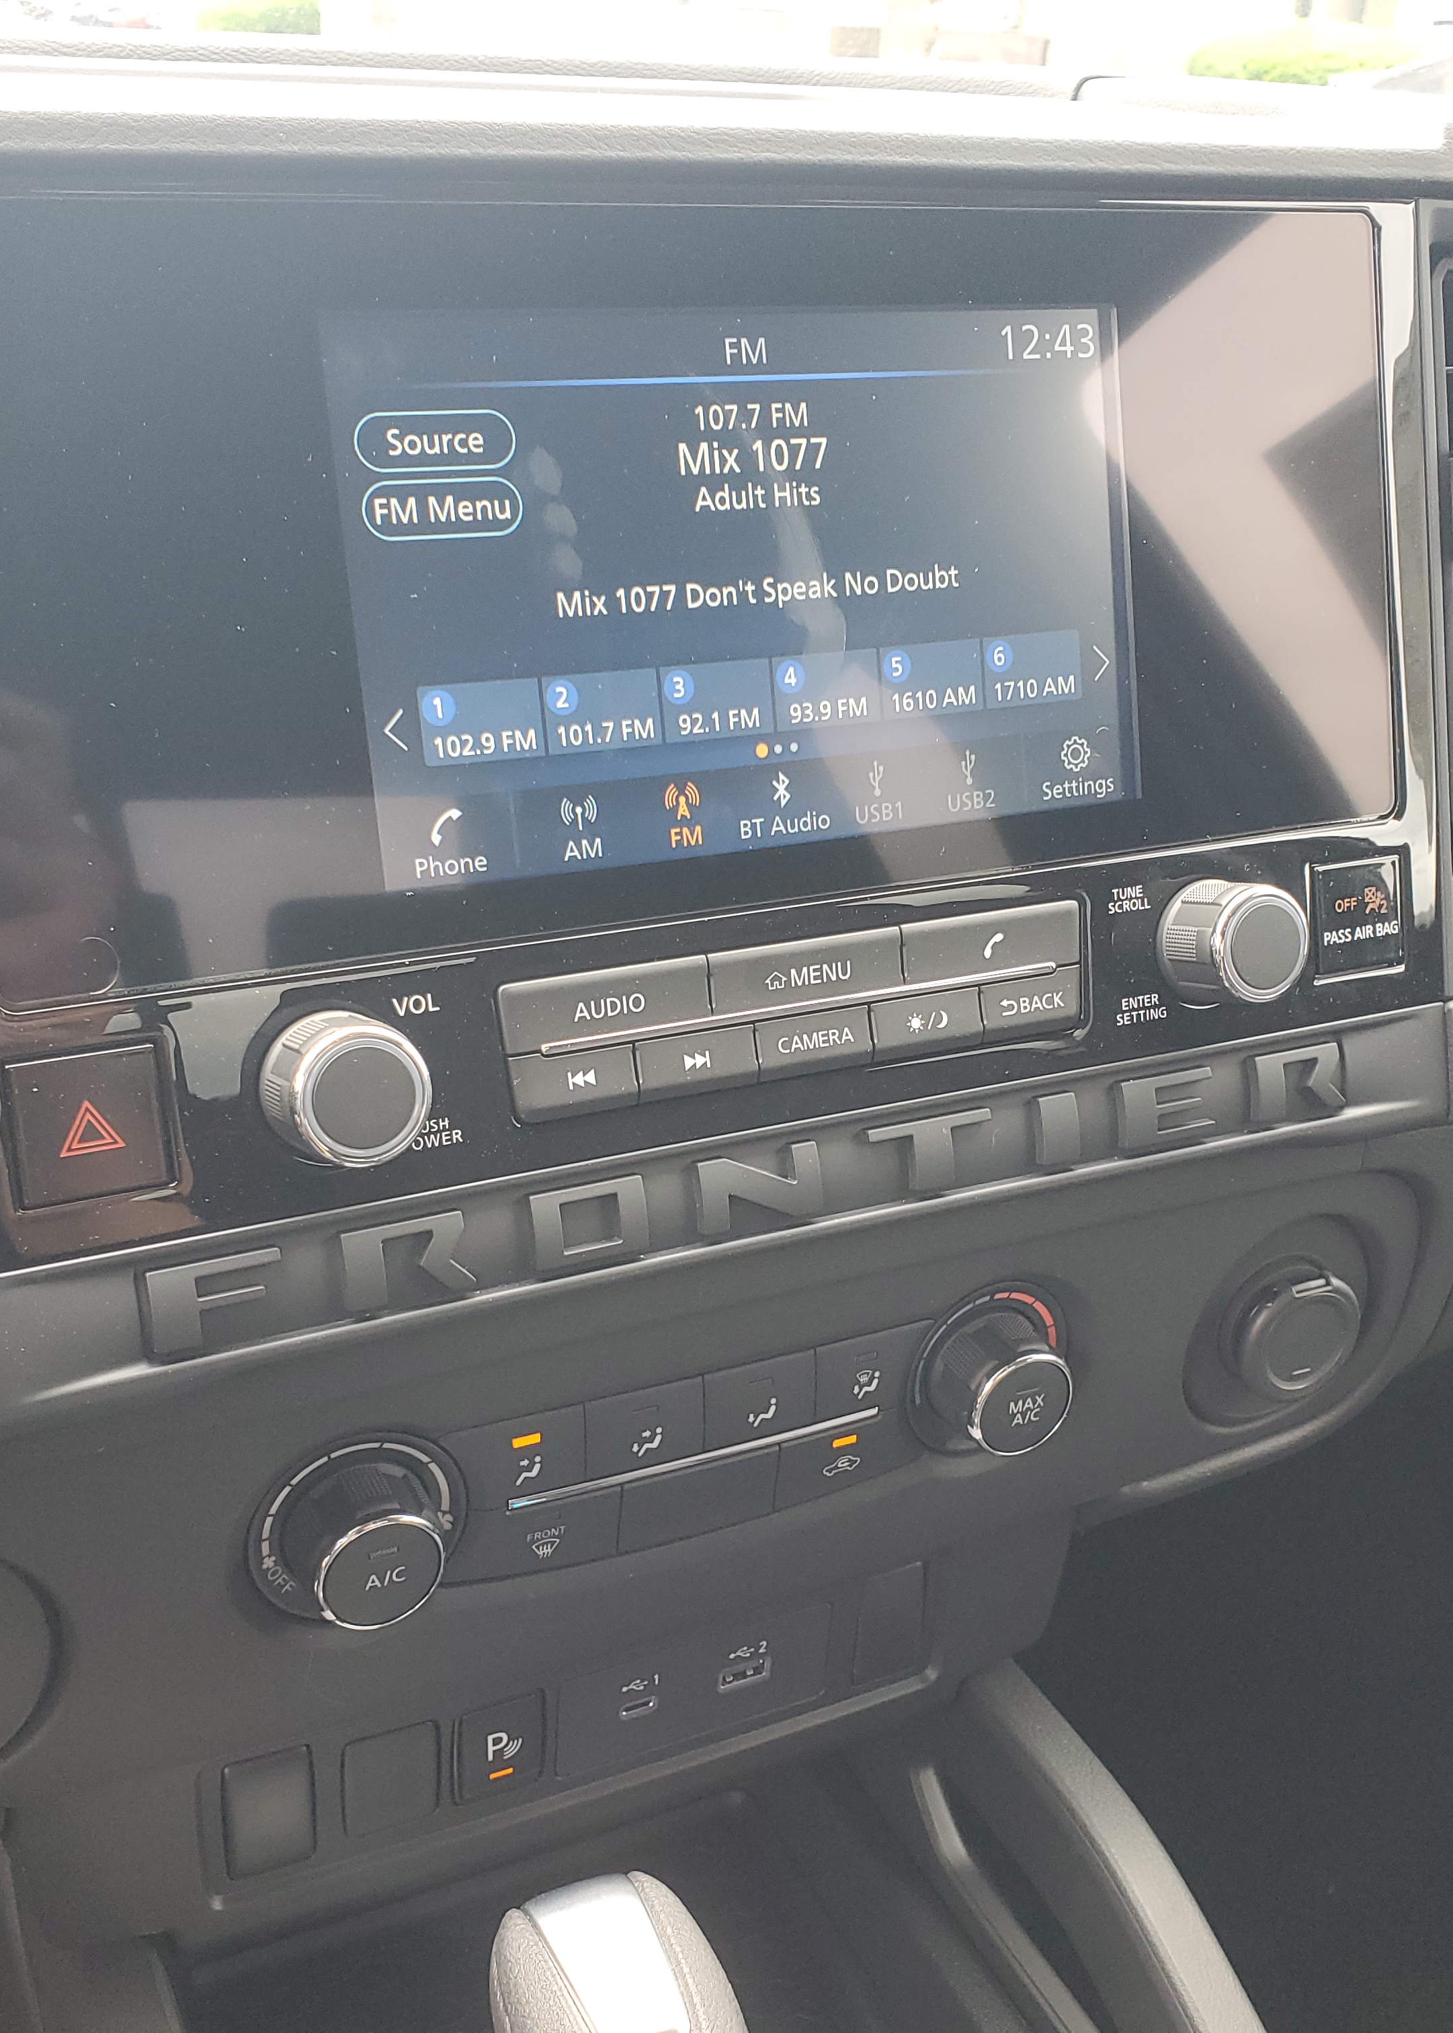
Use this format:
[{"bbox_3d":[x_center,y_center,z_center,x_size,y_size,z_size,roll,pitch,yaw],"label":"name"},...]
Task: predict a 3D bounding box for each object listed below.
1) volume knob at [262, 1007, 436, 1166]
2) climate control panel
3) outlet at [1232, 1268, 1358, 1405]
[{"bbox_3d":[-0.071,0.014,0.383,0.028,0.028,0.024,-9,11,-23],"label":"volume knob"},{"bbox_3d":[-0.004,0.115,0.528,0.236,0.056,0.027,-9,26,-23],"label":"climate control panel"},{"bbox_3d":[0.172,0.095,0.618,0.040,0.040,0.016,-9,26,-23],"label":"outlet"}]

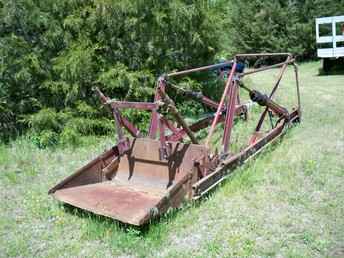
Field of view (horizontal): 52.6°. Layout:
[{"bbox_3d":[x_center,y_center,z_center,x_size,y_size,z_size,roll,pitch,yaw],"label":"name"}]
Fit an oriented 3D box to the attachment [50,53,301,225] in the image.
[{"bbox_3d":[0.586,-0.335,5.169,1.270,1.380,4.900,8,16,32],"label":"attachment"}]

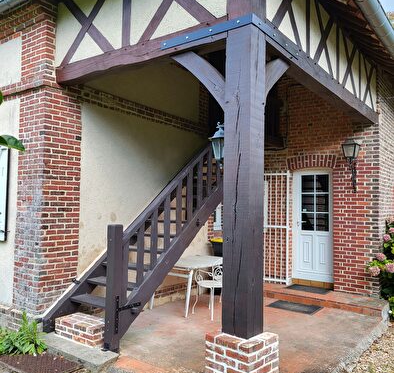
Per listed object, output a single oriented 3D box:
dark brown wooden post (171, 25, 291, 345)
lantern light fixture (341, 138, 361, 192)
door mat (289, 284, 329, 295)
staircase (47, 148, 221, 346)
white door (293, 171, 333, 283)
[{"bbox_3d":[0.346,-0.015,3.993,0.986,2.623,1.006,-1,-3,37],"label":"dark brown wooden post"},{"bbox_3d":[2.698,-0.363,6.864,0.270,0.920,0.390,-1,-3,37],"label":"lantern light fixture"},{"bbox_3d":[2.071,1.898,7.318,0.753,0.020,0.400,-1,-3,37],"label":"door mat"},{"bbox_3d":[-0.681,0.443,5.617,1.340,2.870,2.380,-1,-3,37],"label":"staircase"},{"bbox_3d":[2.201,0.742,7.490,0.844,2.085,0.090,-1,-3,37],"label":"white door"}]

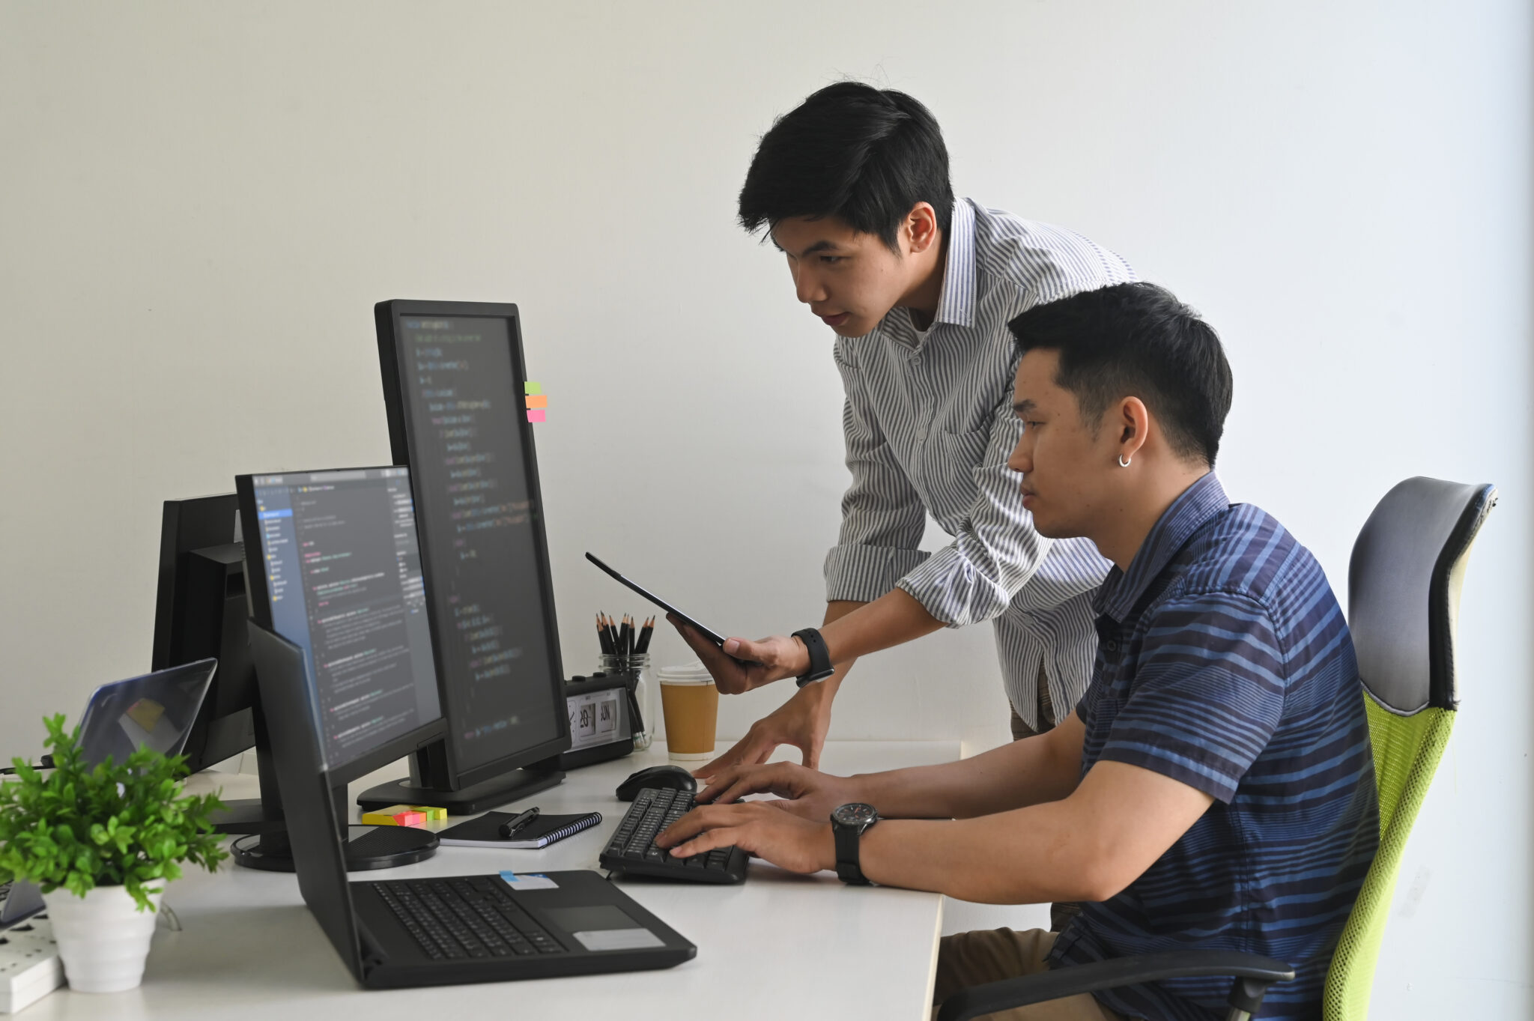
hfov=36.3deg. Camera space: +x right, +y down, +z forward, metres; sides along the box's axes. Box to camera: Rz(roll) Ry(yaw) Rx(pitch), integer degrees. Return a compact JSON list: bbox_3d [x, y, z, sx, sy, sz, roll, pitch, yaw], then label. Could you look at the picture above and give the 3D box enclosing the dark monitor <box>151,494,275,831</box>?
[{"bbox_3d":[-0.557,0.164,2.667,0.190,0.375,0.505,-1,2,8],"label":"dark monitor"}]

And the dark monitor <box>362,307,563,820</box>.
[{"bbox_3d":[-0.382,0.048,2.788,0.190,0.592,0.340,0,2,18],"label":"dark monitor"}]

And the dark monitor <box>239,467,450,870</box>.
[{"bbox_3d":[-0.459,0.155,2.482,0.222,0.405,0.541,-1,2,7],"label":"dark monitor"}]

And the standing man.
[{"bbox_3d":[0.204,0.272,2.863,0.670,1.580,0.540,-2,3,-33],"label":"standing man"}]

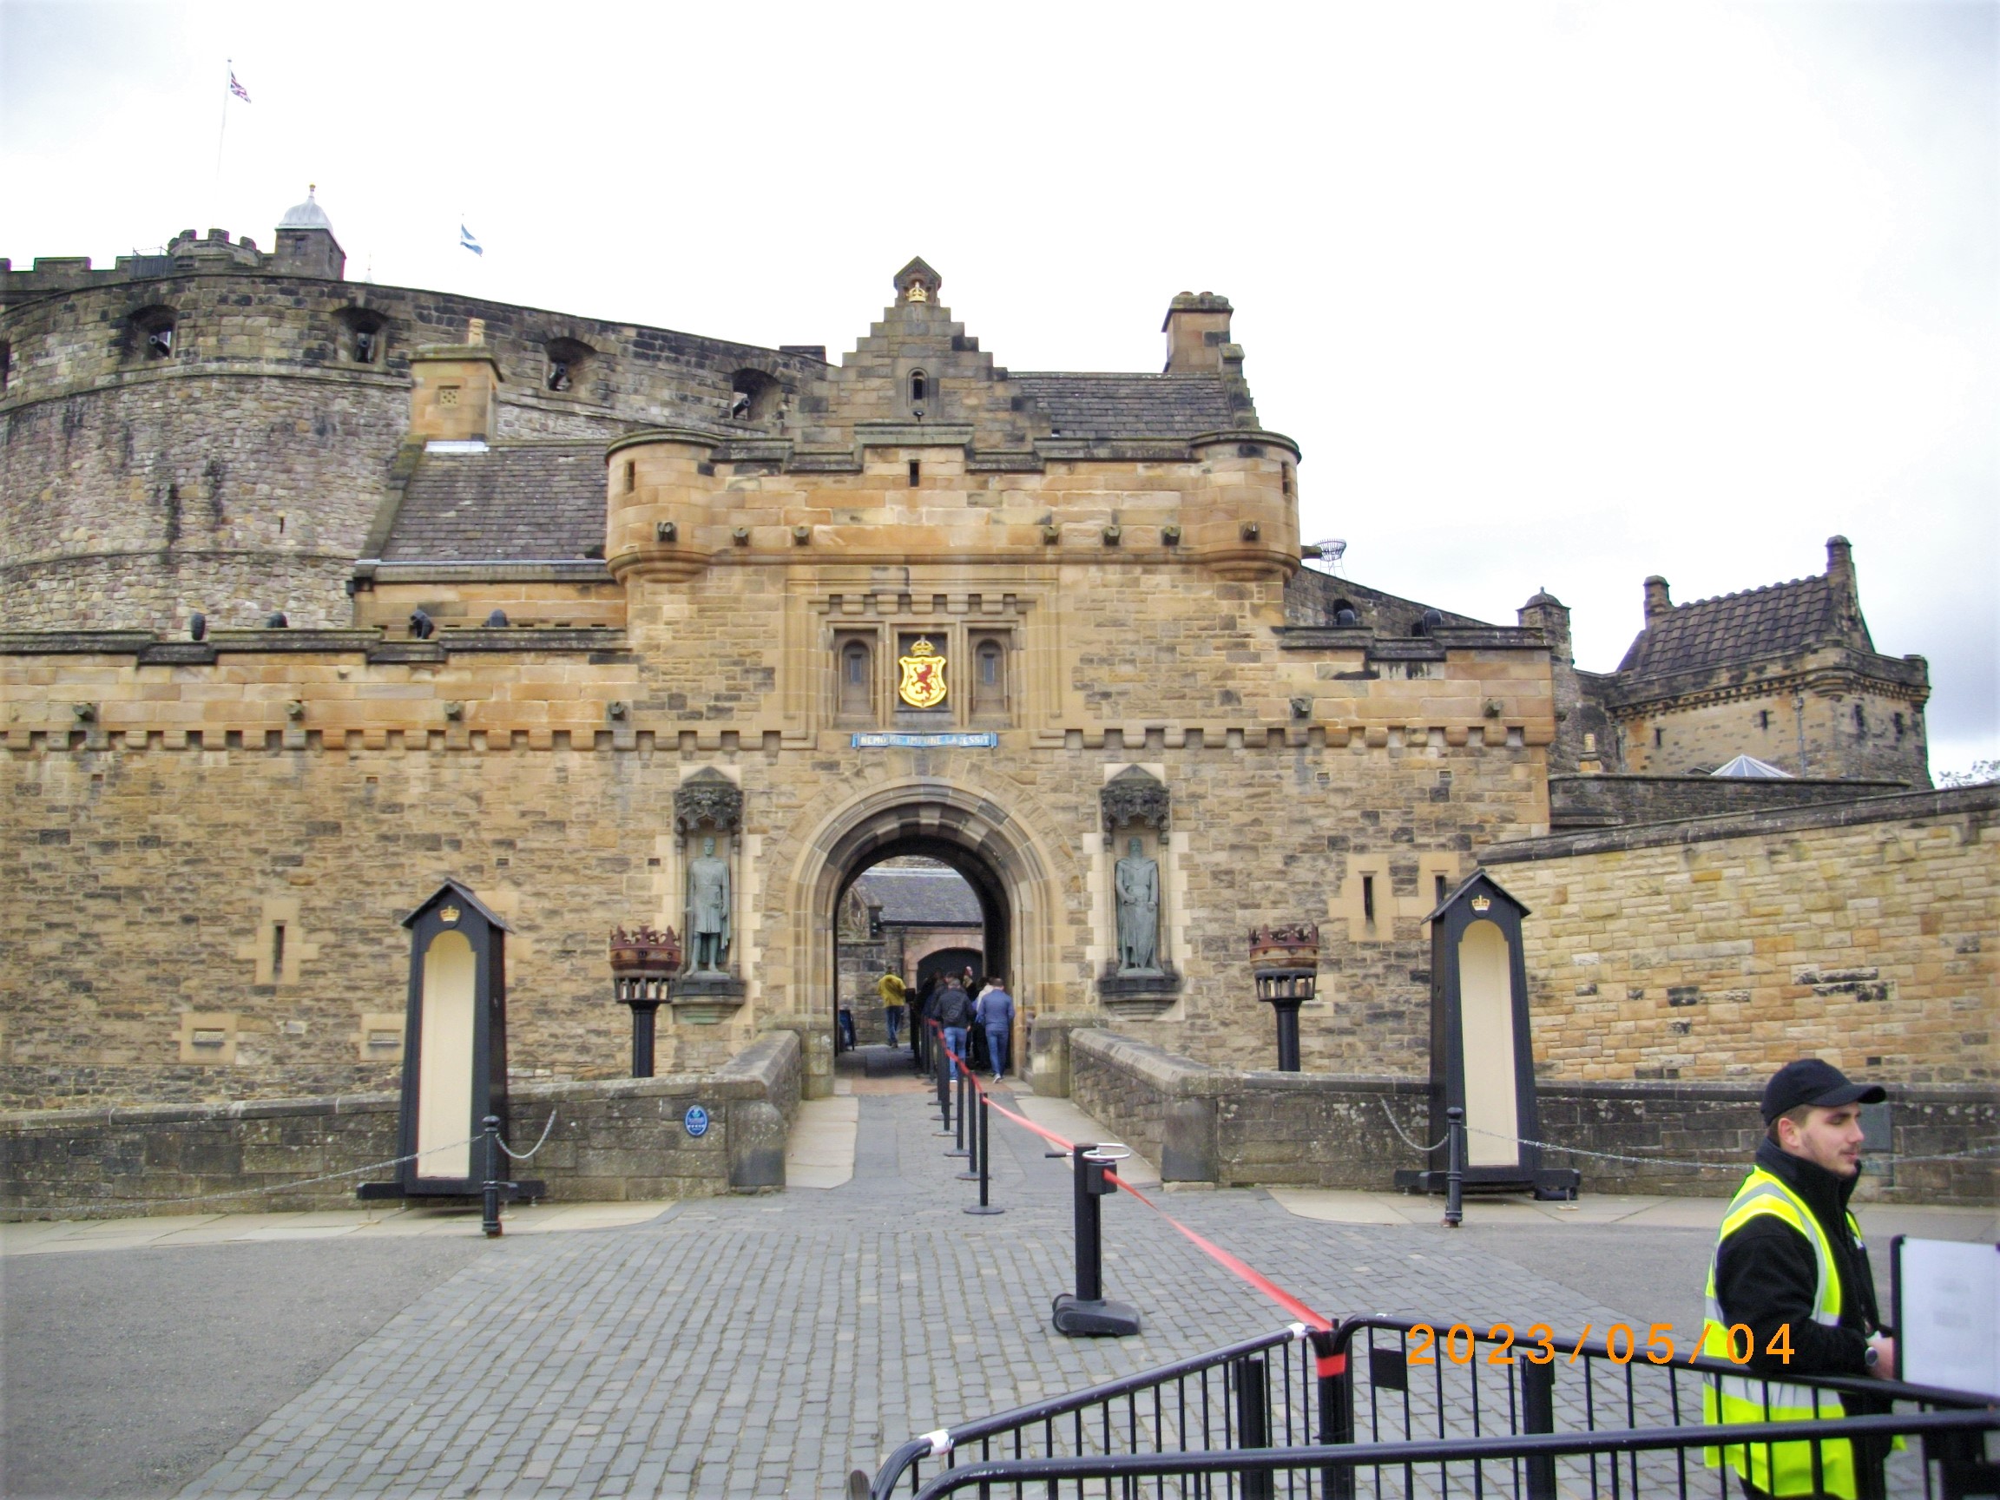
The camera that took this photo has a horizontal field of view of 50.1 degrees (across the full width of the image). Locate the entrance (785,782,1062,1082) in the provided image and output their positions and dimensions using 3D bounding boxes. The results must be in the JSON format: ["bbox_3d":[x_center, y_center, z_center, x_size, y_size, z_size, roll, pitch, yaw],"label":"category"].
[{"bbox_3d":[-1.320,3.102,37.235,4.732,5.246,1.300,0,-9,-2],"label":"entrance"}]

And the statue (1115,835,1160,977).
[{"bbox_3d":[2.364,2.669,36.966,0.813,2.406,0.600,0,-9,-2],"label":"statue"}]

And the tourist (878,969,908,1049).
[{"bbox_3d":[-2.310,5.569,46.130,0.606,1.691,0.400,-1,-9,7],"label":"tourist"}]

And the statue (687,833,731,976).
[{"bbox_3d":[-5.007,2.639,36.731,0.802,2.364,0.600,0,-9,-2],"label":"statue"}]

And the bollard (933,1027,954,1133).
[{"bbox_3d":[-0.618,3.975,24.875,0.327,1.032,0.340,0,-9,-2],"label":"bollard"}]

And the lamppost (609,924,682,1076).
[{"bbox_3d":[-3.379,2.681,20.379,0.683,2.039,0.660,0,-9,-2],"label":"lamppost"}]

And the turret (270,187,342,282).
[{"bbox_3d":[-29.632,-21.743,90.971,2.502,4.553,3.000,0,-9,-2],"label":"turret"}]

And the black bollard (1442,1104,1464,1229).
[{"bbox_3d":[3.578,3.275,16.822,0.149,0.966,0.140,0,-9,-2],"label":"black bollard"}]

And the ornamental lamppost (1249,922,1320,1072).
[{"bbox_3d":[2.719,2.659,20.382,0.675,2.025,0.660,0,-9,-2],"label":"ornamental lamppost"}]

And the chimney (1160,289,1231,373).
[{"bbox_3d":[4.092,-8.472,43.892,1.353,1.974,1.350,0,-9,-2],"label":"chimney"}]

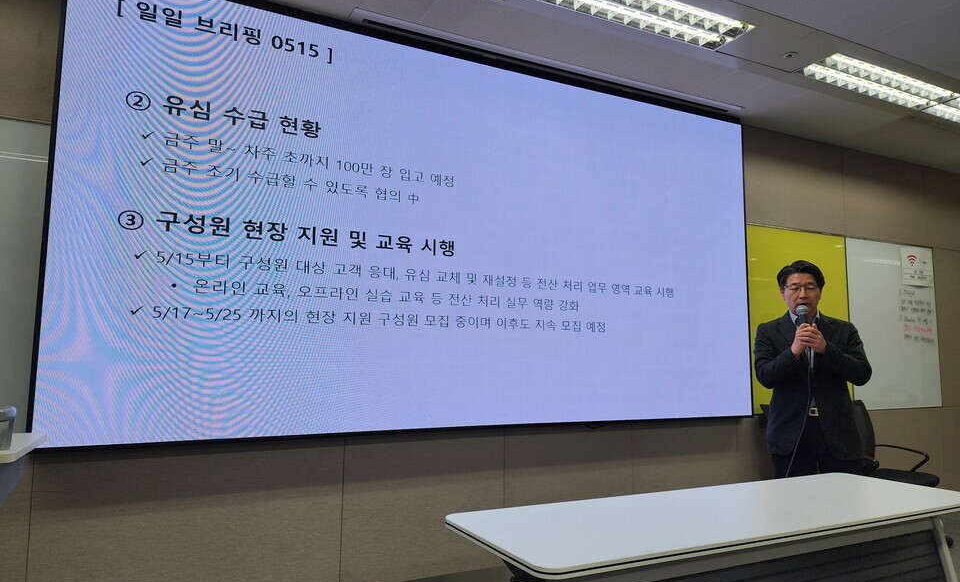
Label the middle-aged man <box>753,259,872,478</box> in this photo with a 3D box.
[{"bbox_3d":[1.539,0.686,2.921,0.510,1.680,0.430,-2,-6,22],"label":"middle-aged man"}]

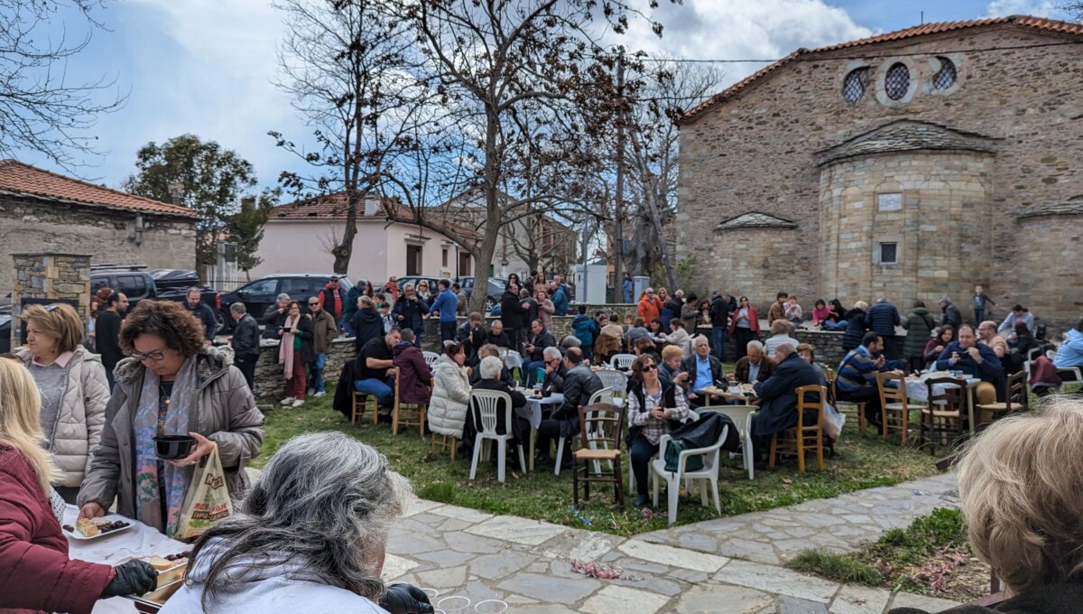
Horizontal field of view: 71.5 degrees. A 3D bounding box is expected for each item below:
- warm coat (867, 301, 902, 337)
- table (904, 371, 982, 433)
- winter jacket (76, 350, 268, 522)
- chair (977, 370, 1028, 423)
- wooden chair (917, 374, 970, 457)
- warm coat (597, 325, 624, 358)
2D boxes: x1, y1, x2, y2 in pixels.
[{"bbox_3d":[6.944,0.236,15.315,0.660,0.730,0.420,1,2,22],"label":"warm coat"},{"bbox_3d":[5.330,1.357,10.150,1.100,0.740,0.800,-1,3,-45],"label":"table"},{"bbox_3d":[-1.280,0.530,2.680,0.610,0.800,0.450,0,1,-10],"label":"winter jacket"},{"bbox_3d":[5.936,1.330,9.740,0.430,0.890,0.460,0,2,-35],"label":"chair"},{"bbox_3d":[4.780,1.314,8.980,0.440,0.890,0.430,1,2,12],"label":"wooden chair"},{"bbox_3d":[1.459,0.720,16.000,0.580,0.720,0.450,1,2,9],"label":"warm coat"}]

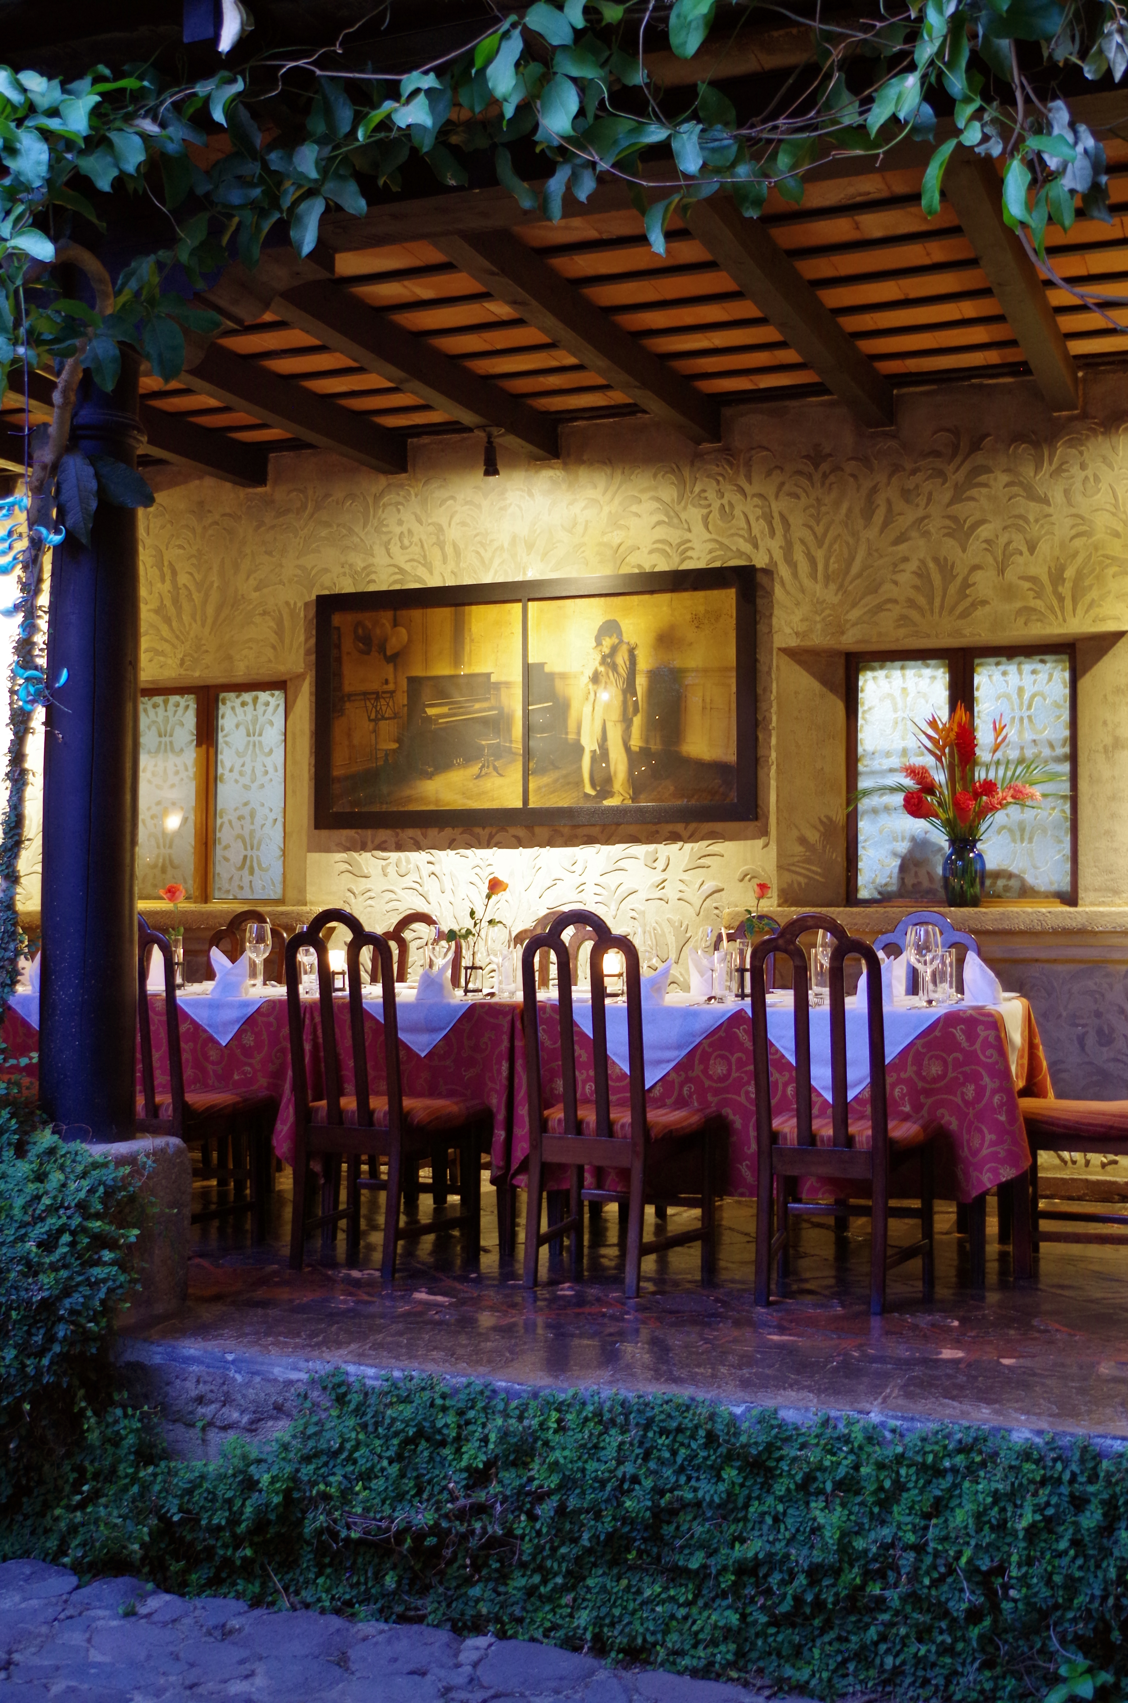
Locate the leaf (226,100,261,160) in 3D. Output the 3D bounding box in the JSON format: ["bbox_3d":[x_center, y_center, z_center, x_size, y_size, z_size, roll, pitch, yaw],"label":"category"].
[{"bbox_3d":[-0.740,-1.666,4.250,0.075,0.135,0.035,-21,-2,0],"label":"leaf"}]

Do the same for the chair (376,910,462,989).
[{"bbox_3d":[-0.641,0.738,6.692,0.460,1.045,0.500,-1,-2,22],"label":"chair"}]

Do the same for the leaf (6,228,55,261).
[{"bbox_3d":[-1.204,-1.368,4.150,0.120,0.080,0.050,15,-25,-10],"label":"leaf"}]

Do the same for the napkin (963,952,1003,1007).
[{"bbox_3d":[1.260,0.386,5.540,0.110,0.160,0.120,-1,-2,21],"label":"napkin"}]

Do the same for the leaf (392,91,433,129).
[{"bbox_3d":[-0.338,-1.652,4.100,0.089,0.082,0.050,12,0,-1],"label":"leaf"}]

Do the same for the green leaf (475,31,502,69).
[{"bbox_3d":[-0.161,-1.696,3.900,0.042,0.105,0.030,34,4,18],"label":"green leaf"}]

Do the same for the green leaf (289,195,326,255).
[{"bbox_3d":[-0.599,-1.464,4.300,0.071,0.148,0.040,25,0,-2],"label":"green leaf"}]

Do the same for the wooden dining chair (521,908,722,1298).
[{"bbox_3d":[0.141,0.693,5.269,0.460,1.045,0.500,-1,-2,25],"label":"wooden dining chair"}]

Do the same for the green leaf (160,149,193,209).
[{"bbox_3d":[-0.905,-1.571,4.300,0.074,0.153,0.040,-8,0,-12],"label":"green leaf"}]

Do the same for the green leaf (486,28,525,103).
[{"bbox_3d":[-0.129,-1.728,4.050,0.075,0.165,0.045,11,-3,1],"label":"green leaf"}]

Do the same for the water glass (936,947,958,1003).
[{"bbox_3d":[1.167,0.379,5.611,0.066,0.155,0.066,-1,-2,21],"label":"water glass"}]

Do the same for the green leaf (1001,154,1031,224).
[{"bbox_3d":[0.898,-1.310,3.650,0.060,0.140,0.040,-5,-2,0],"label":"green leaf"}]

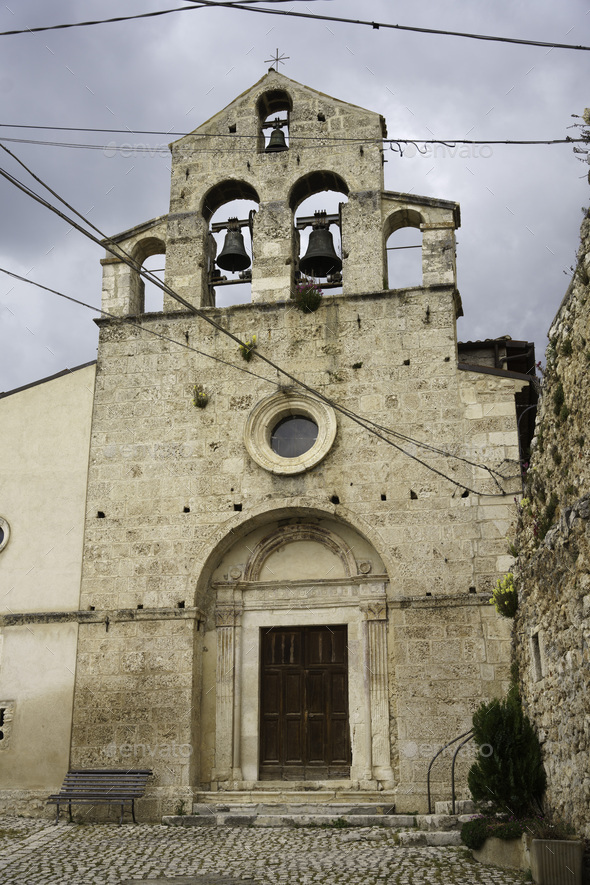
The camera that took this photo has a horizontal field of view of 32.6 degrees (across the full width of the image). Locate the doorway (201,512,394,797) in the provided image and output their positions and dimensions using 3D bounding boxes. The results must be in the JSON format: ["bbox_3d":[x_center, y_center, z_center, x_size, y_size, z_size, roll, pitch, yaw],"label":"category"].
[{"bbox_3d":[0.007,3.611,17.807,3.456,4.796,0.750,-4,-19,11],"label":"doorway"}]

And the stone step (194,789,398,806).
[{"bbox_3d":[0.023,5.952,16.908,3.375,0.206,0.420,-4,-19,11],"label":"stone step"}]

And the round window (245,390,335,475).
[{"bbox_3d":[-0.059,-0.157,18.747,1.744,1.648,0.380,-4,-19,11],"label":"round window"}]

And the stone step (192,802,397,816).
[{"bbox_3d":[0.002,6.109,16.794,3.409,0.186,0.380,-4,-19,11],"label":"stone step"}]

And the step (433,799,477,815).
[{"bbox_3d":[2.545,5.667,15.659,0.706,0.202,0.420,-4,-19,11],"label":"step"}]

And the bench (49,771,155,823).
[{"bbox_3d":[-3.275,5.938,16.880,1.511,0.865,0.680,-4,-19,11],"label":"bench"}]

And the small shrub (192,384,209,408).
[{"bbox_3d":[-1.785,-0.850,19.038,0.290,0.420,0.260,-4,-19,11],"label":"small shrub"}]

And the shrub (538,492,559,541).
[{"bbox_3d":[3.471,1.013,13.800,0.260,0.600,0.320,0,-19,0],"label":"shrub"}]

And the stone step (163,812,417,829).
[{"bbox_3d":[-0.094,6.099,16.258,4.134,0.194,0.420,-4,-19,11],"label":"stone step"}]

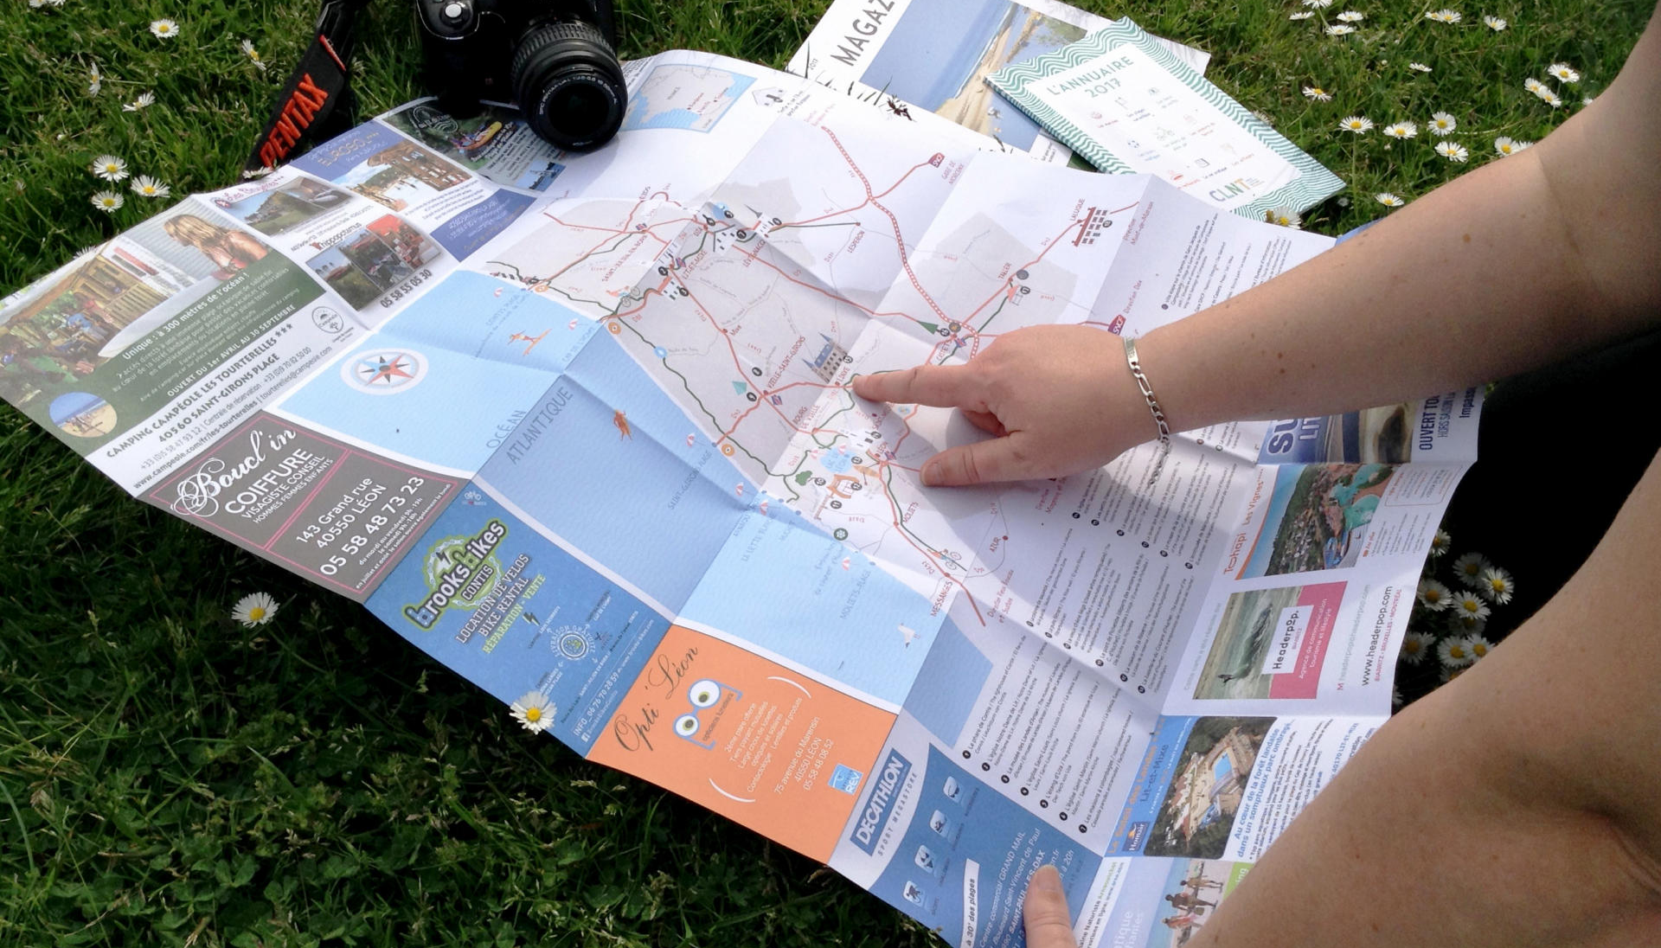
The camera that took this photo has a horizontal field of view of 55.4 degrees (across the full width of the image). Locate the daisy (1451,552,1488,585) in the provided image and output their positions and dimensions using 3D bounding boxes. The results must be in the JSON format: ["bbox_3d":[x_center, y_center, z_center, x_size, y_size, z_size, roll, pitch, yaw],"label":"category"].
[{"bbox_3d":[0.349,0.052,0.866,0.021,0.009,0.021,3,57,-4],"label":"daisy"}]

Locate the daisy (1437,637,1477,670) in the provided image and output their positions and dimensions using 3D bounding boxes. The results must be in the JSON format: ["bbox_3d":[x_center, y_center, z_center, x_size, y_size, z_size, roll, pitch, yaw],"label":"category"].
[{"bbox_3d":[0.322,0.092,0.815,0.021,0.009,0.021,2,58,-2],"label":"daisy"}]

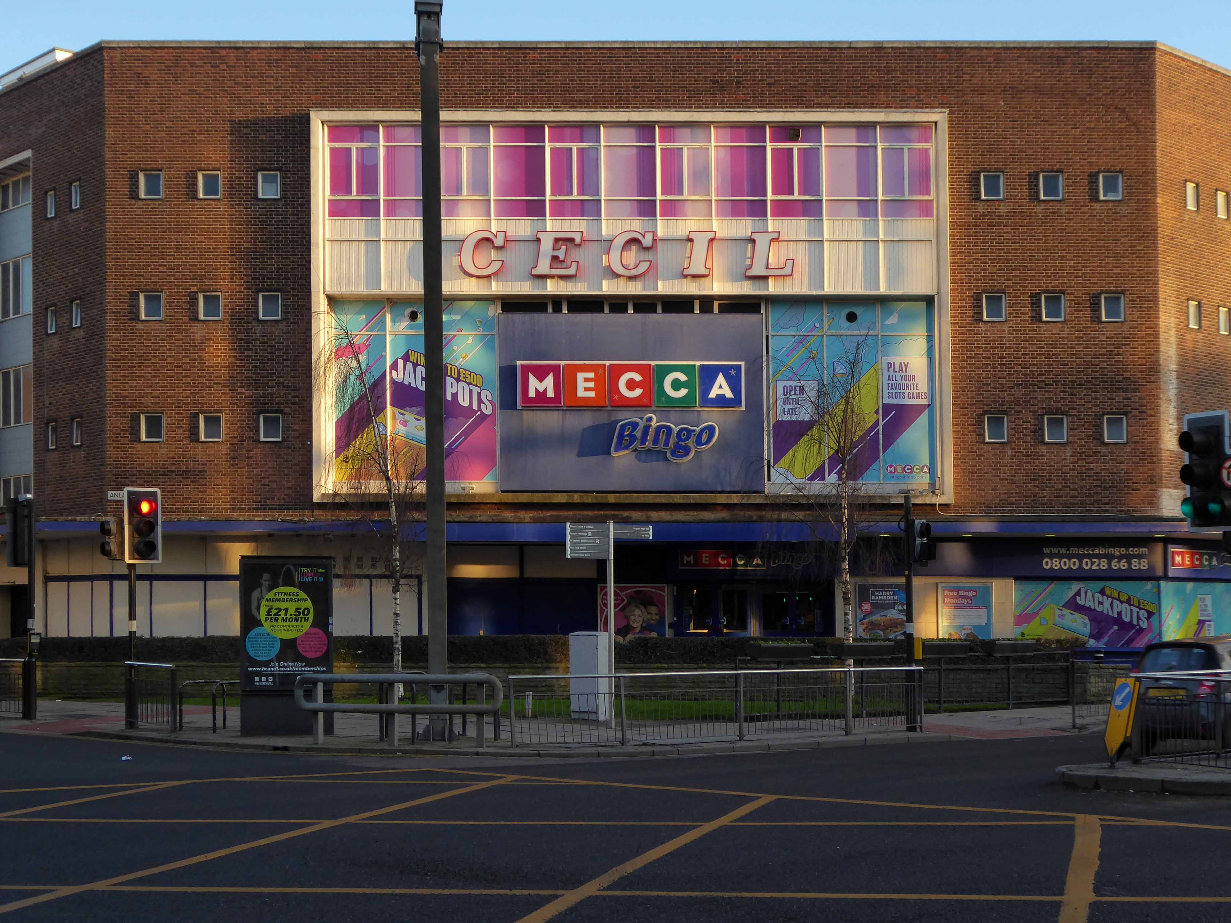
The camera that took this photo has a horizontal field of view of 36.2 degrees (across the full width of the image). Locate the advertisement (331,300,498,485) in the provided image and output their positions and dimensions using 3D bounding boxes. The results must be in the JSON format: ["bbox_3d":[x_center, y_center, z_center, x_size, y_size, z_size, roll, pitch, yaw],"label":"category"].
[{"bbox_3d":[-4.500,-1.540,42.200,3.700,4.100,0.120,0,-2,0],"label":"advertisement"}]

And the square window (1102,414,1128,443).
[{"bbox_3d":[11.107,-0.716,41.900,0.556,0.641,0.140,-1,-3,0],"label":"square window"}]

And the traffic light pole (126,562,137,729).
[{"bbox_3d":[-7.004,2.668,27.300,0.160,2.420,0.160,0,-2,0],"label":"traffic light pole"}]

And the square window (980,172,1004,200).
[{"bbox_3d":[8.387,-6.135,42.037,0.525,0.625,0.120,0,-2,0],"label":"square window"}]

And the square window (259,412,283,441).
[{"bbox_3d":[-7.673,-0.761,42.004,0.525,0.625,0.120,0,-2,0],"label":"square window"}]

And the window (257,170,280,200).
[{"bbox_3d":[-7.707,-6.147,41.900,0.513,0.641,0.140,-1,-3,0],"label":"window"}]

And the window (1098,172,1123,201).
[{"bbox_3d":[11.089,-6.158,42.200,0.550,0.620,0.130,0,-2,0],"label":"window"}]

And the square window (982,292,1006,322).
[{"bbox_3d":[8.432,-3.439,41.996,0.525,0.625,0.120,0,-2,0],"label":"square window"}]

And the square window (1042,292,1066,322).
[{"bbox_3d":[9.808,-3.456,42.200,0.530,0.630,0.130,0,-2,0],"label":"square window"}]

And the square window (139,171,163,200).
[{"bbox_3d":[-10.326,-6.147,41.900,0.534,0.641,0.140,-1,-3,0],"label":"square window"}]

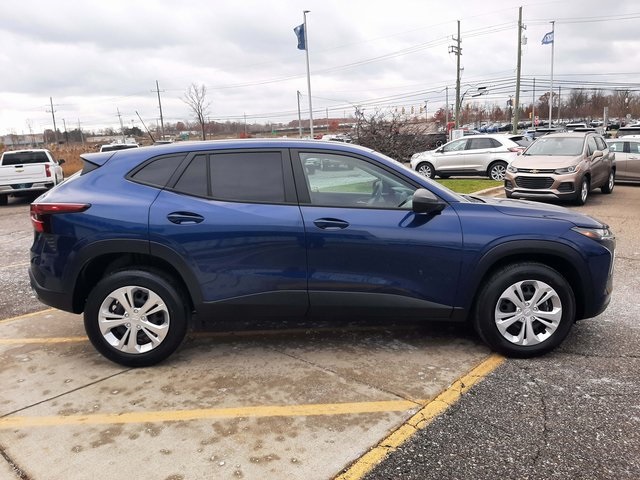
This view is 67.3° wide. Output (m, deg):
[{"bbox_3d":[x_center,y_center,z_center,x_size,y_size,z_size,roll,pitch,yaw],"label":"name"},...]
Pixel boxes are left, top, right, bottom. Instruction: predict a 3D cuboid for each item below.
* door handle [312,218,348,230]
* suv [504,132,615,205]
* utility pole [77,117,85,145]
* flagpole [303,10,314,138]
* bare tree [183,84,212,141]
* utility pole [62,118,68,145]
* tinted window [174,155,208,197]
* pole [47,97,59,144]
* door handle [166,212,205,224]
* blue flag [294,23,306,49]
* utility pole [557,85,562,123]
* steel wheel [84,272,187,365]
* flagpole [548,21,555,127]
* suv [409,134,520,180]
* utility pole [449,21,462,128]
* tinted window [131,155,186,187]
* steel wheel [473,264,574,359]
[{"bbox_3d":[0.073,-0.106,3.177,0.230,0.060,0.050,-1,10,-2],"label":"door handle"},{"bbox_3d":[6.221,-1.889,12.328,1.780,1.650,4.255,7,15,42],"label":"suv"},{"bbox_3d":[-79.803,-35.889,160.966,0.280,9.000,0.280,-8,12,-25],"label":"utility pole"},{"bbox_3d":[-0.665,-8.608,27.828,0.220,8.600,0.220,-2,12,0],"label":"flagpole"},{"bbox_3d":[-13.481,-13.162,53.326,3.500,8.200,3.400,-2,12,0],"label":"bare tree"},{"bbox_3d":[-81.846,-34.608,154.853,0.250,8.500,0.250,-8,12,-26],"label":"utility pole"},{"bbox_3d":[-0.881,-0.442,3.296,0.250,0.310,0.030,-2,-7,4],"label":"tinted window"},{"bbox_3d":[-51.121,-21.583,93.127,2.200,11.600,0.400,-2,12,0],"label":"pole"},{"bbox_3d":[-0.876,-0.140,3.130,0.230,0.060,0.050,-1,10,-2],"label":"door handle"},{"bbox_3d":[-1.133,-11.471,27.230,0.680,1.550,0.200,-2,12,0],"label":"blue flag"},{"bbox_3d":[59.149,-32.808,118.719,0.300,9.800,0.300,3,12,26],"label":"utility pole"},{"bbox_3d":[-1.271,0.539,3.453,0.690,0.690,0.230,-2,11,4],"label":"steel wheel"},{"bbox_3d":[24.076,-16.760,49.780,0.200,11.000,0.200,3,12,25],"label":"flagpole"},{"bbox_3d":[5.982,-3.300,19.185,4.800,1.735,1.930,5,13,36],"label":"suv"},{"bbox_3d":[12.970,-14.311,45.147,1.300,11.600,0.600,-2,12,0],"label":"utility pole"},{"bbox_3d":[-1.093,-0.467,3.255,0.360,0.230,0.050,-1,-8,-2],"label":"tinted window"},{"bbox_3d":[1.449,0.494,3.436,0.690,0.690,0.225,-1,10,-2],"label":"steel wheel"}]

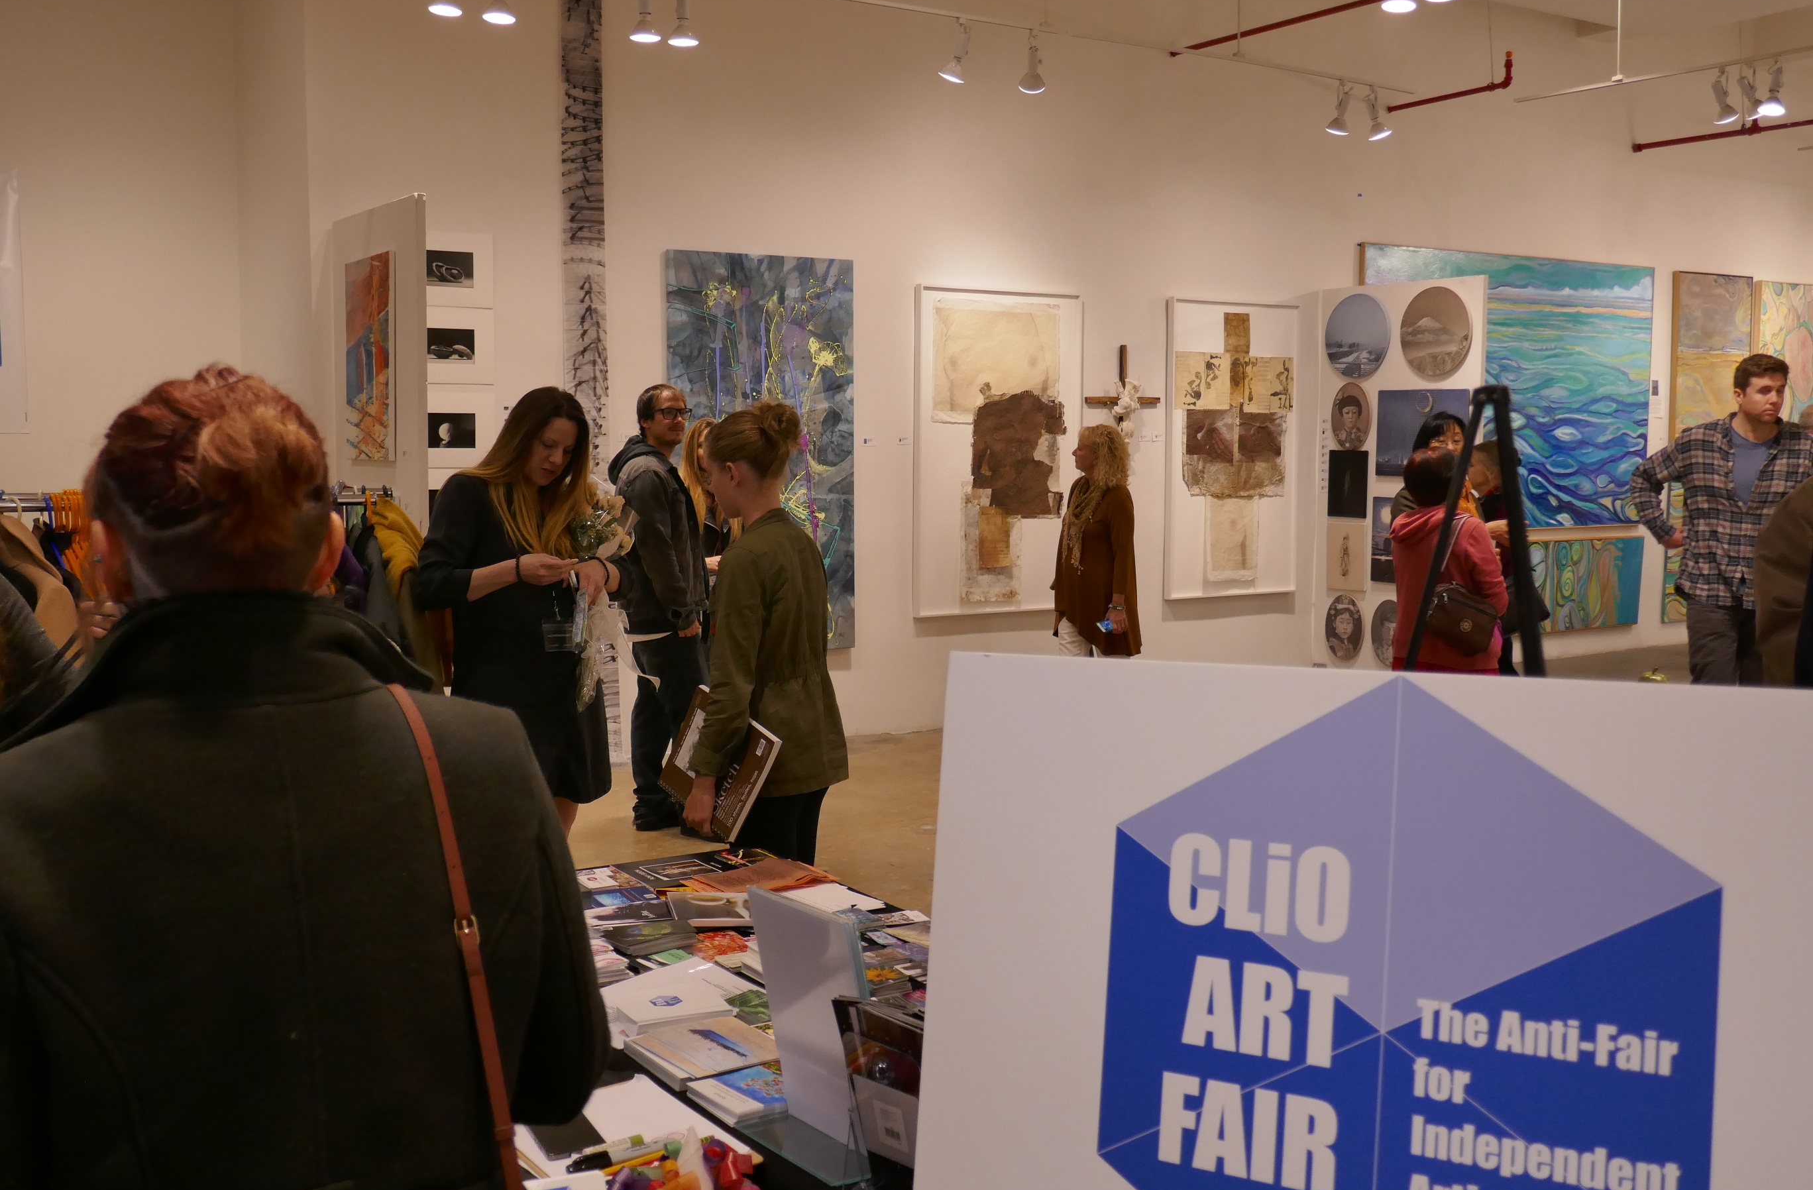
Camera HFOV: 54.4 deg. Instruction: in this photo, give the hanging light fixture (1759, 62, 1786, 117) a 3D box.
[{"bbox_3d":[4.064,-2.370,8.270,0.130,0.255,0.145,5,7,43],"label":"hanging light fixture"}]

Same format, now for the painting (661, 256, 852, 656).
[{"bbox_3d":[-0.702,-0.679,8.705,1.029,1.950,0.040,-3,6,-33],"label":"painting"}]

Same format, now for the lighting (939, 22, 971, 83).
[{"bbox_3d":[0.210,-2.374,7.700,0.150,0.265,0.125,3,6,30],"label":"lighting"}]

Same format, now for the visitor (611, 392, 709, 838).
[{"bbox_3d":[-0.969,0.046,6.952,0.380,1.740,0.520,-1,5,-15],"label":"visitor"}]

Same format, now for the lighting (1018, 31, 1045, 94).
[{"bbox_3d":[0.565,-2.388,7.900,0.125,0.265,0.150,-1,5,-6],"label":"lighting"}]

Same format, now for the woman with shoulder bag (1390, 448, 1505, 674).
[{"bbox_3d":[2.029,0.190,6.628,0.420,1.490,0.310,3,6,36],"label":"woman with shoulder bag"}]

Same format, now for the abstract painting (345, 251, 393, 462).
[{"bbox_3d":[-2.161,-0.950,7.107,0.025,0.811,0.581,-3,6,-33],"label":"abstract painting"}]

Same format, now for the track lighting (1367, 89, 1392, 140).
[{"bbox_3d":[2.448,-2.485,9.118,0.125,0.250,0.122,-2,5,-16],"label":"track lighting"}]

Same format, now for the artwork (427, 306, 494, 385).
[{"bbox_3d":[-2.034,-1.099,7.791,0.420,0.327,0.020,-3,6,-33],"label":"artwork"}]

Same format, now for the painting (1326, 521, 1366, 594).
[{"bbox_3d":[2.670,-0.230,10.652,0.030,0.410,0.307,-3,6,-34],"label":"painting"}]

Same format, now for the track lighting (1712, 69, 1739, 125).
[{"bbox_3d":[4.013,-2.439,8.632,0.130,0.255,0.125,-1,5,-14],"label":"track lighting"}]

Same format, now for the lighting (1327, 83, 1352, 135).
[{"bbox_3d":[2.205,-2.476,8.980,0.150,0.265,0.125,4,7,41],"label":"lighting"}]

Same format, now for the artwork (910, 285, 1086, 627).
[{"bbox_3d":[0.507,-0.759,9.450,1.080,1.720,0.050,-3,6,-34],"label":"artwork"}]

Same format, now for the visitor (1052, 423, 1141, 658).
[{"bbox_3d":[0.869,0.022,8.073,0.350,1.600,0.450,-2,6,-28],"label":"visitor"}]

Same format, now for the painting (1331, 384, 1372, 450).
[{"bbox_3d":[2.670,-1.075,10.611,0.025,0.405,0.295,-3,6,-34],"label":"painting"}]

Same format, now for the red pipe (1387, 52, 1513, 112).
[{"bbox_3d":[3.268,-3.096,10.654,0.050,0.217,0.912,-3,6,-34],"label":"red pipe"}]

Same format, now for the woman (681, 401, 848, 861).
[{"bbox_3d":[-0.324,0.358,4.130,0.360,1.609,0.450,3,6,32],"label":"woman"}]

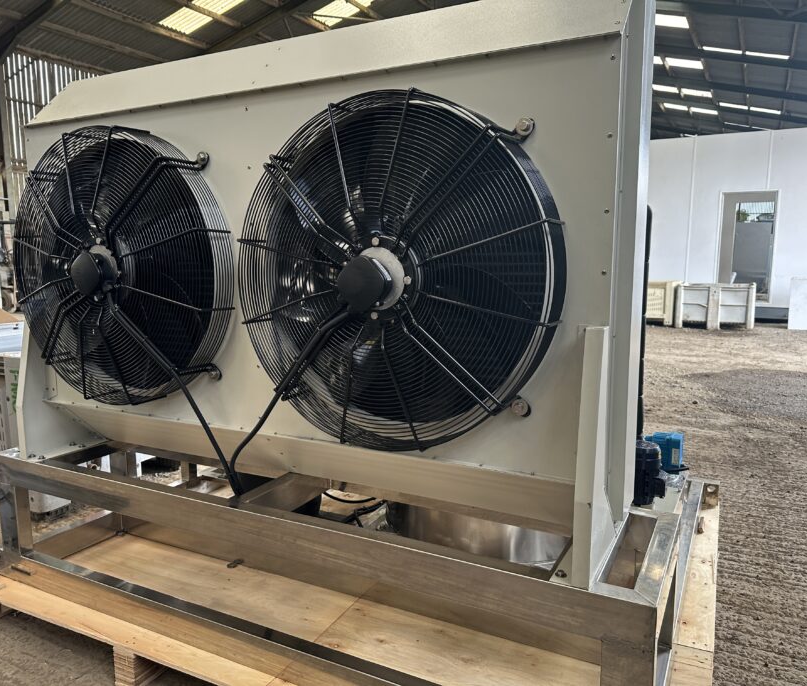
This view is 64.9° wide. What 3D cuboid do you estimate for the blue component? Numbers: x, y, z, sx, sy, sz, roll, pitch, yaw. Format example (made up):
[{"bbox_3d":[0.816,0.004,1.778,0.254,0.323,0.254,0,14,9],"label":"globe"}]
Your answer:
[{"bbox_3d":[1.005,0.418,2.439,0.131,0.129,0.131,4,8,27],"label":"blue component"}]

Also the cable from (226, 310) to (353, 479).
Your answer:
[{"bbox_3d":[-0.266,0.140,1.411,0.416,0.458,0.125,4,8,27],"label":"cable"}]

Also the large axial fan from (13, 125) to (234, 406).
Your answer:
[{"bbox_3d":[-0.757,-0.190,1.645,0.708,0.708,0.178,4,8,27],"label":"large axial fan"}]

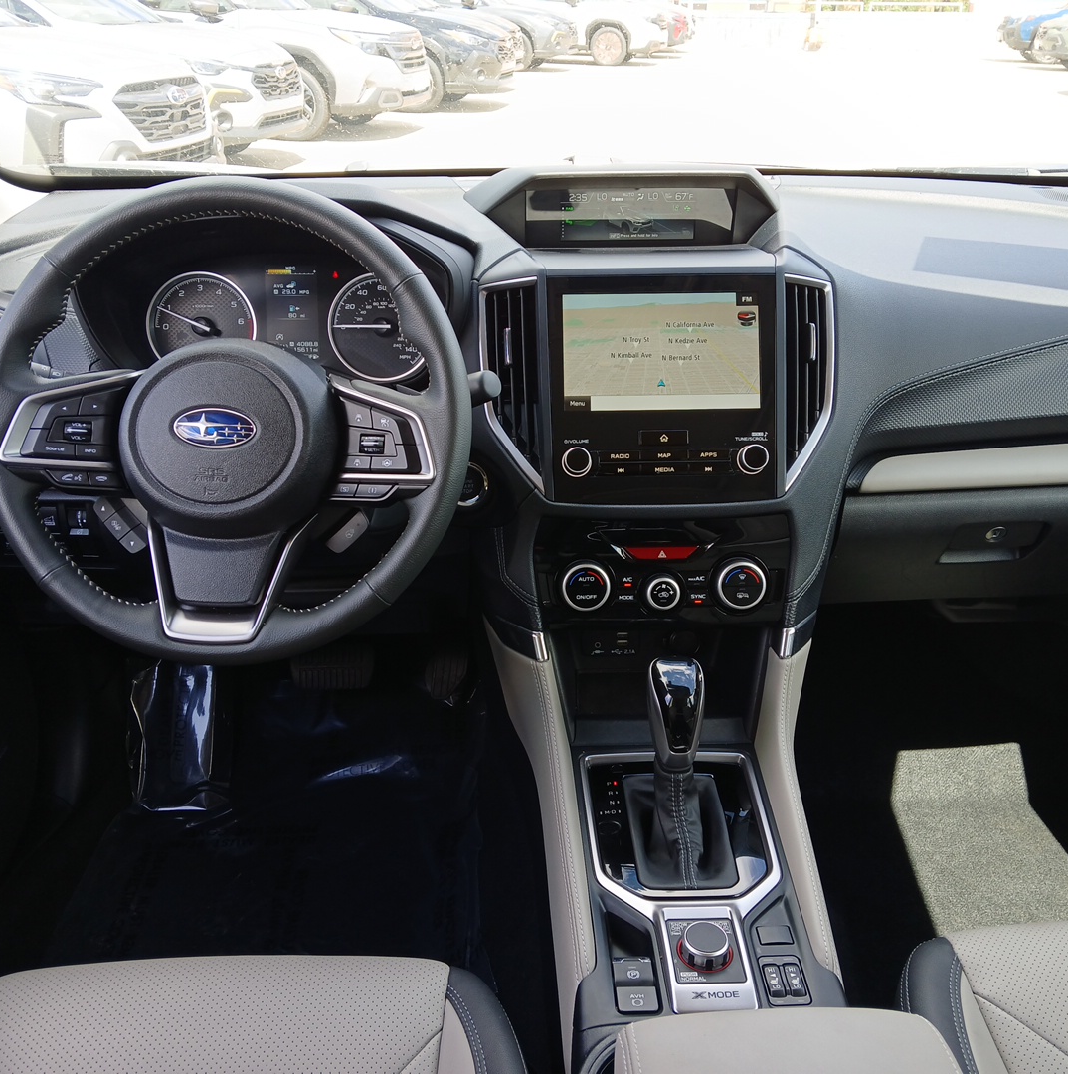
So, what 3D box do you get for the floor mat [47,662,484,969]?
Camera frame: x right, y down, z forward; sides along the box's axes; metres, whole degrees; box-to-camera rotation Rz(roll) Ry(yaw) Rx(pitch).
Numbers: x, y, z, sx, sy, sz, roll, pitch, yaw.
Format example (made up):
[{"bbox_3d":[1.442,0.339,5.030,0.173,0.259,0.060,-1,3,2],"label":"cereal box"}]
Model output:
[{"bbox_3d":[-0.292,0.338,1.295,0.480,0.110,0.610,-2,27,-1],"label":"floor mat"}]

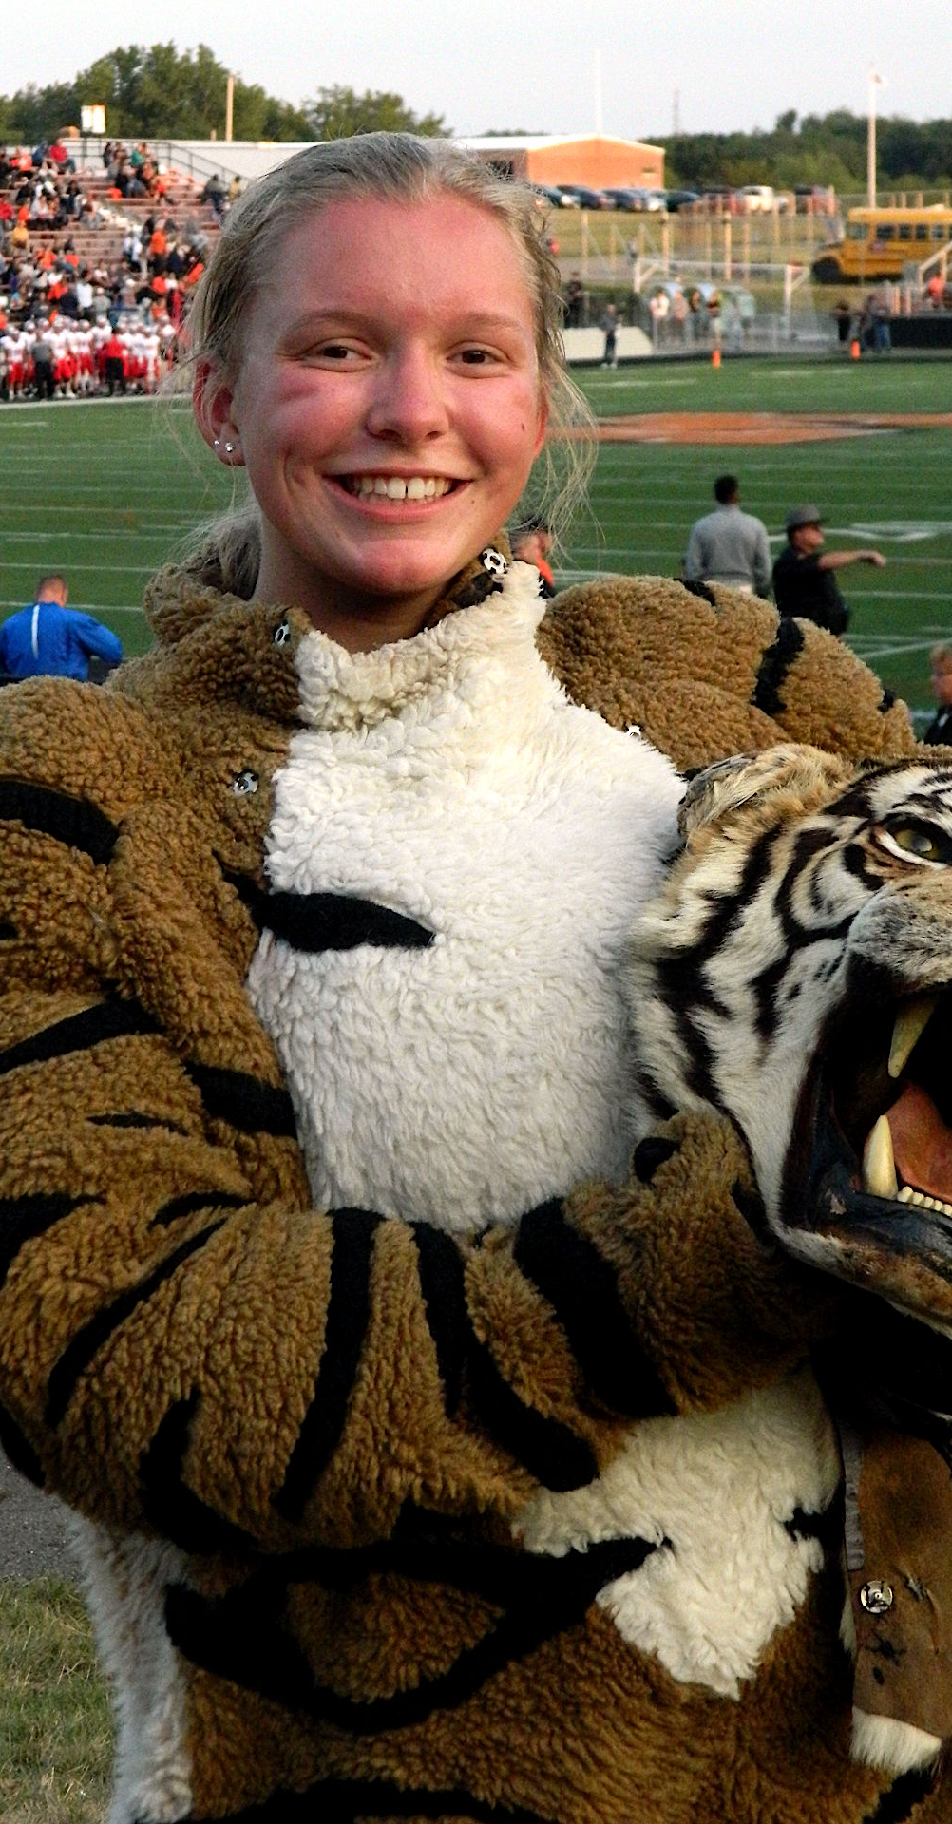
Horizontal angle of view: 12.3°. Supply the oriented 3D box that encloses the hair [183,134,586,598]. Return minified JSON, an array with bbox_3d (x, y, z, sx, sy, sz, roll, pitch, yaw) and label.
[{"bbox_3d":[-0.041,-0.254,2.060,0.190,0.220,0.220,-2,8,-9],"label":"hair"}]

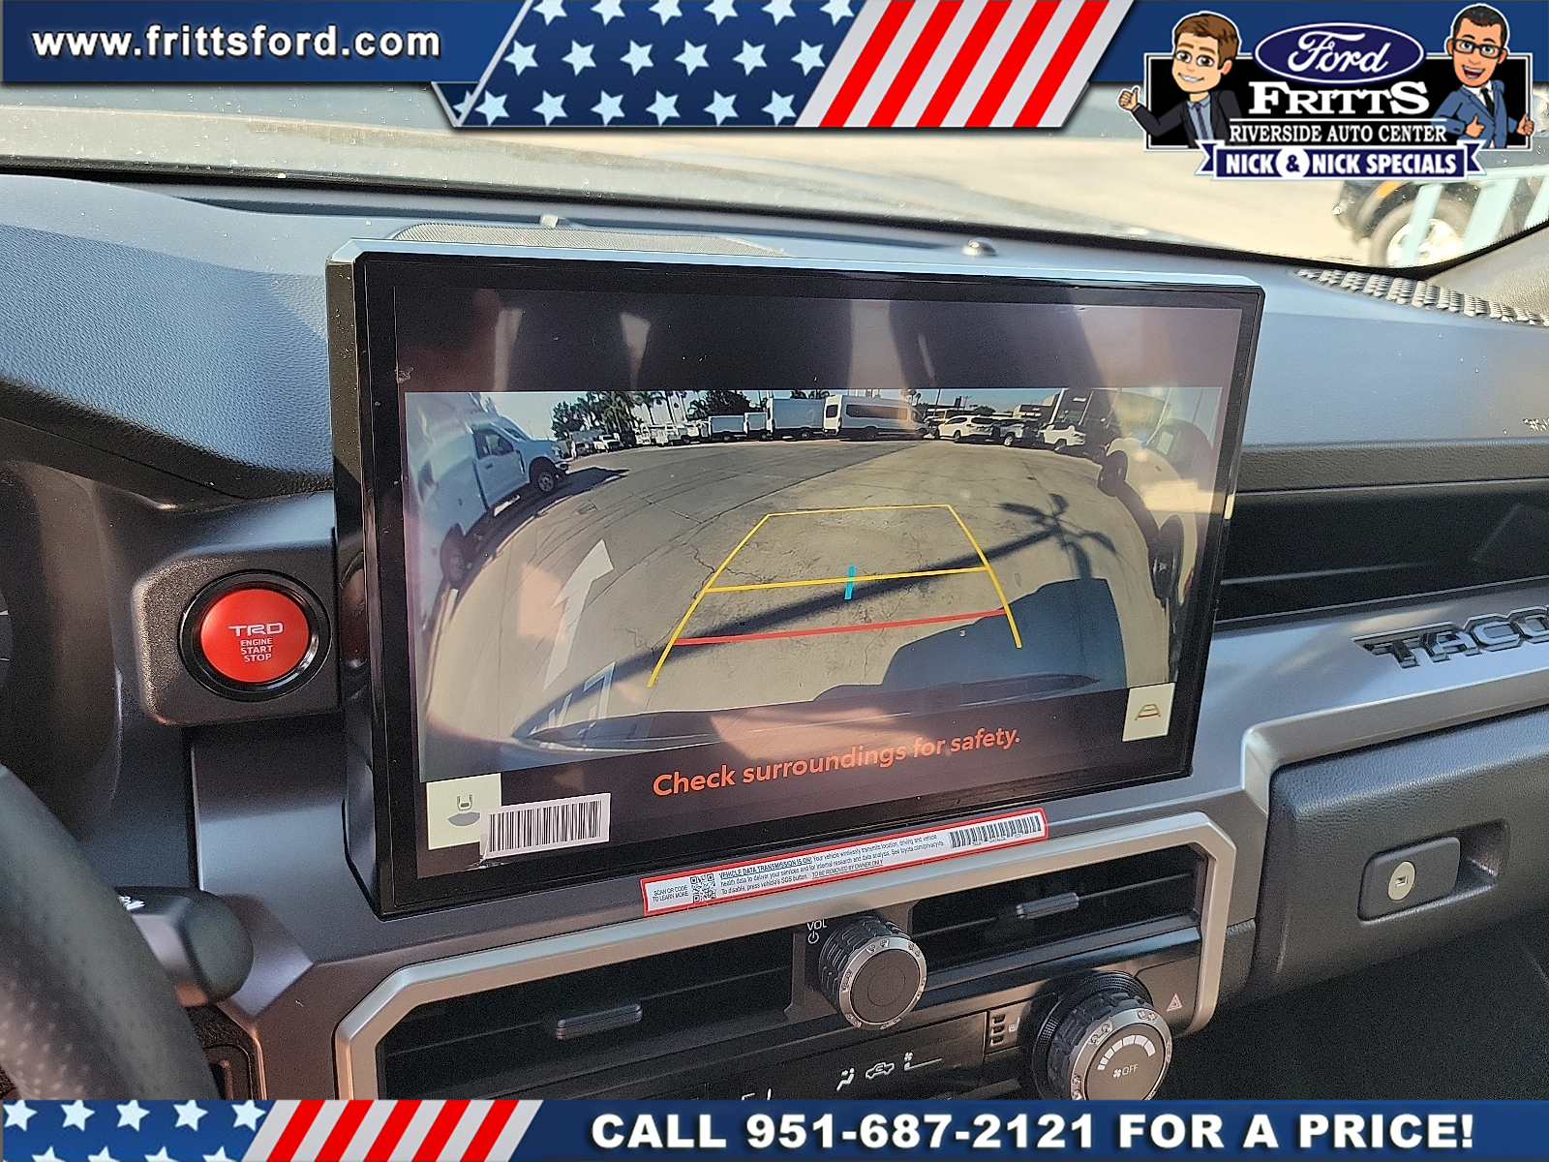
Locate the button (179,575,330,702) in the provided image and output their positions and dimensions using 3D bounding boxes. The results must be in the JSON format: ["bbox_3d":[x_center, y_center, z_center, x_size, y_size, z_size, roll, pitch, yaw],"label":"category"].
[{"bbox_3d":[-0.156,0.015,0.349,0.041,0.041,0.014,-4,18,-23],"label":"button"}]

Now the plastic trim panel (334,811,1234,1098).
[{"bbox_3d":[0.025,0.158,0.447,0.363,0.109,0.028,-4,14,-23],"label":"plastic trim panel"}]

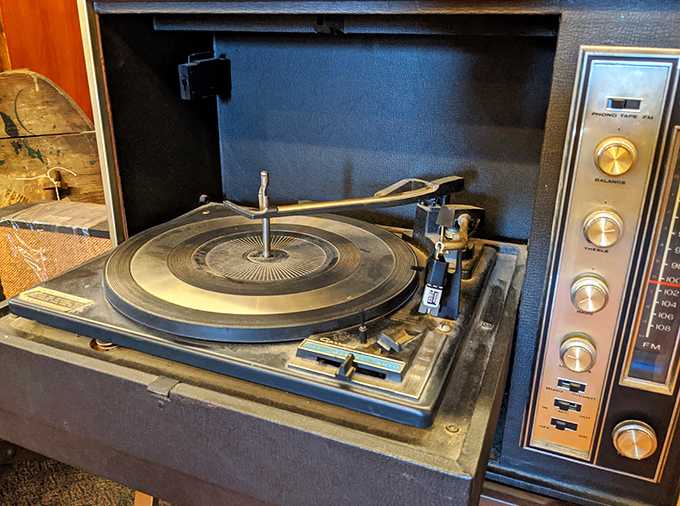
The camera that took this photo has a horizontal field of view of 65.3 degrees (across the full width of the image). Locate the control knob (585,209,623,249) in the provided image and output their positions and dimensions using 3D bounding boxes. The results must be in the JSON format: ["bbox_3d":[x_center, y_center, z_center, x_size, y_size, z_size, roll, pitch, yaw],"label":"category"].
[{"bbox_3d":[0.188,-0.017,0.379,0.025,0.025,0.018,8,21,21],"label":"control knob"}]

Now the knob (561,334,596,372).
[{"bbox_3d":[0.186,0.079,0.413,0.025,0.025,0.018,8,21,21],"label":"knob"}]

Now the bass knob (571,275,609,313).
[{"bbox_3d":[0.187,0.031,0.396,0.025,0.025,0.018,8,21,21],"label":"bass knob"}]

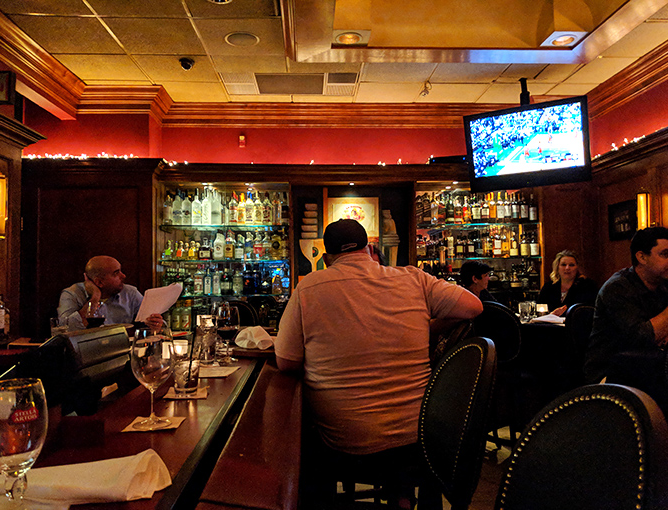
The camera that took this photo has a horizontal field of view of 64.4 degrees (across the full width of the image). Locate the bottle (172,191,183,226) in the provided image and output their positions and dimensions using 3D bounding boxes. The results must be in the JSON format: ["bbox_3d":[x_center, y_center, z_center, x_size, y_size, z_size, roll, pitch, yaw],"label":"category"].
[{"bbox_3d":[-1.505,-0.457,5.100,0.086,0.343,0.086,-1,-2,-2],"label":"bottle"}]

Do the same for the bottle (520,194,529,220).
[{"bbox_3d":[1.873,-0.457,5.210,0.080,0.285,0.080,-1,-2,-2],"label":"bottle"}]

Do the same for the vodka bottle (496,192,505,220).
[{"bbox_3d":[1.644,-0.466,5.222,0.079,0.298,0.079,0,-2,-2],"label":"vodka bottle"}]

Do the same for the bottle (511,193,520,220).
[{"bbox_3d":[1.785,-0.467,5.210,0.080,0.295,0.080,-1,-2,-2],"label":"bottle"}]

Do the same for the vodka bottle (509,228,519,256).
[{"bbox_3d":[1.768,-0.118,5.210,0.084,0.280,0.082,-1,-2,-2],"label":"vodka bottle"}]

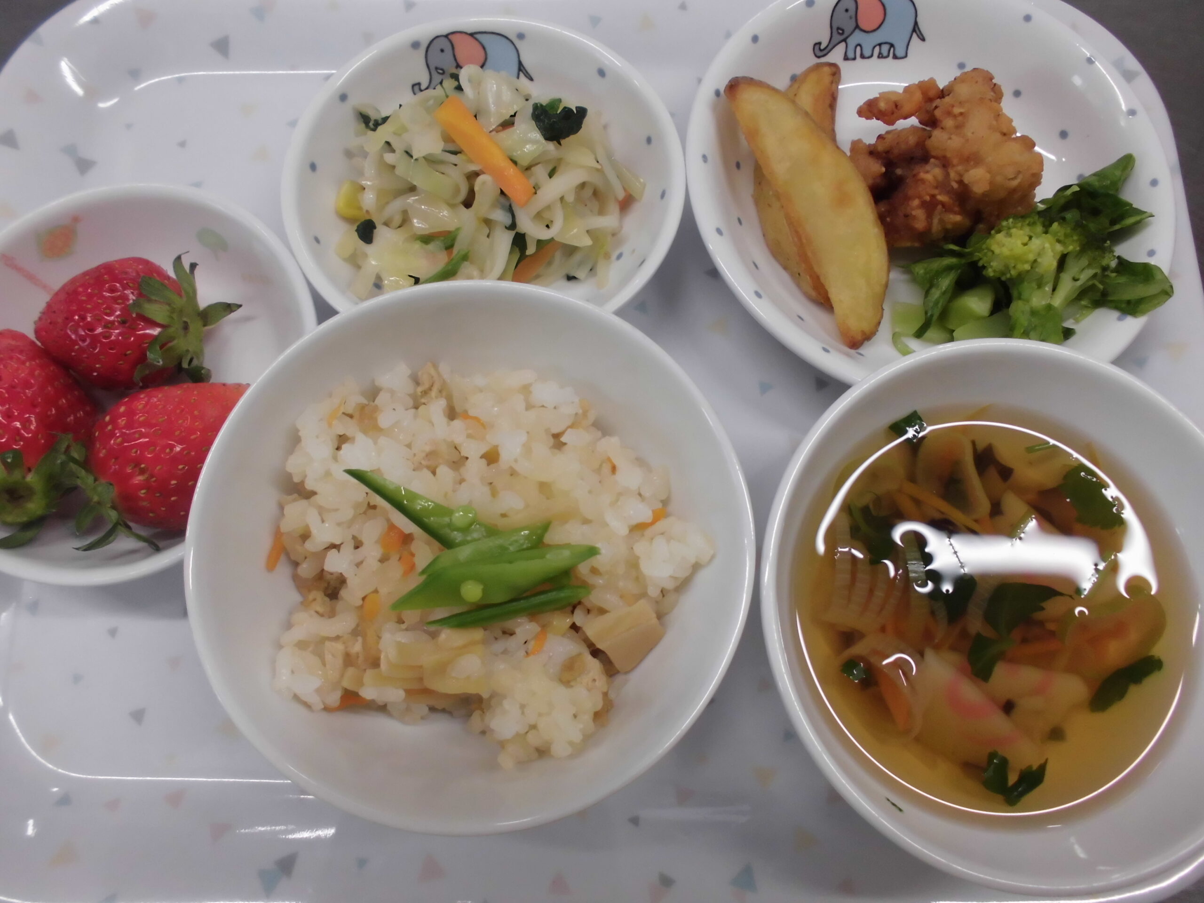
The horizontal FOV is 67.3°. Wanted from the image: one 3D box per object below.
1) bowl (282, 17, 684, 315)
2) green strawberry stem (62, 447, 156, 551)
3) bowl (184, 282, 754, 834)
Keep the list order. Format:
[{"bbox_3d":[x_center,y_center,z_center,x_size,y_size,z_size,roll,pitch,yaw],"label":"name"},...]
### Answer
[{"bbox_3d":[-0.031,-0.066,0.252,0.103,0.034,0.103,0,72,-2],"label":"bowl"},{"bbox_3d":[-0.121,0.012,0.222,0.014,0.018,0.029,-37,77,-21],"label":"green strawberry stem"},{"bbox_3d":[-0.027,0.025,0.212,0.116,0.055,0.116,0,72,-1],"label":"bowl"}]

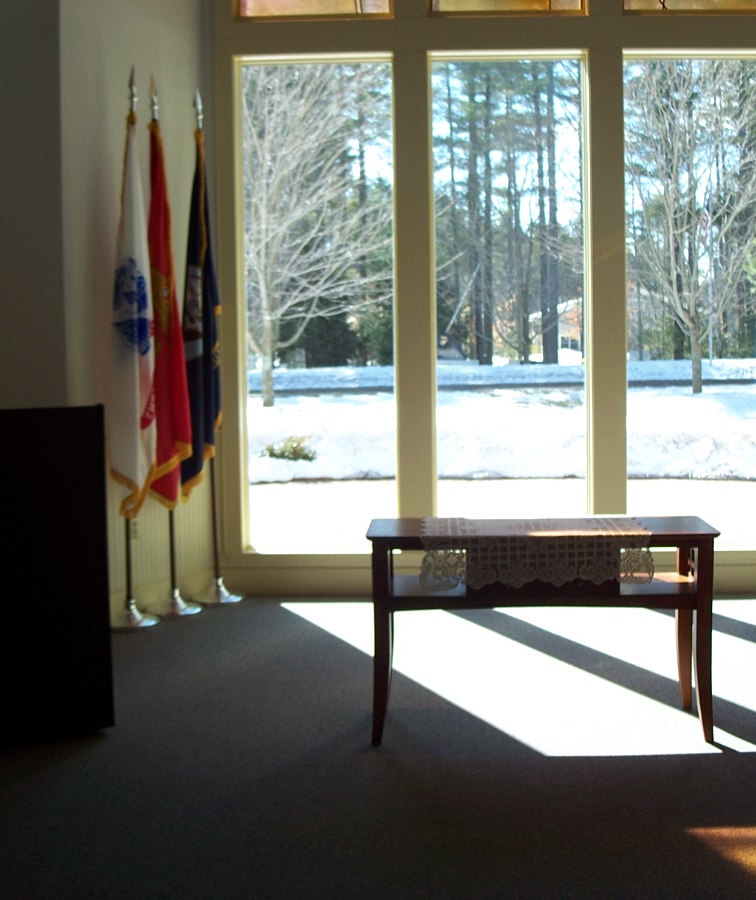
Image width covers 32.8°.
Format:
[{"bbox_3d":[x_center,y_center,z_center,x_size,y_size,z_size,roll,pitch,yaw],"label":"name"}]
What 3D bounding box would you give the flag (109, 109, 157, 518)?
[{"bbox_3d":[-1.198,-0.648,6.297,0.240,2.030,0.220,-2,5,-11],"label":"flag"}]

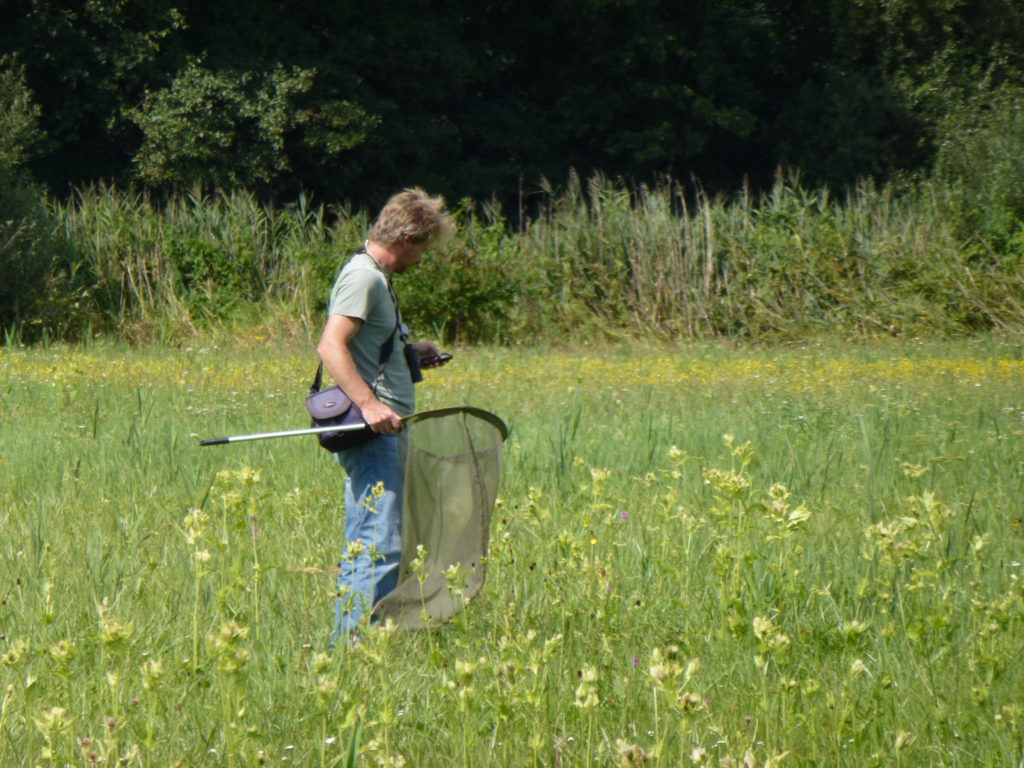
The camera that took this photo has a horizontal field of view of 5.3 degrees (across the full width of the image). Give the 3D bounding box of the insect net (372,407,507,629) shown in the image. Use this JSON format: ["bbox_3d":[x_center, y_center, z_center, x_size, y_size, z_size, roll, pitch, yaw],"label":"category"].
[{"bbox_3d":[-0.266,0.497,41.200,0.500,0.830,0.390,0,1,0],"label":"insect net"}]

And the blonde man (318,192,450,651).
[{"bbox_3d":[-0.478,0.156,41.500,0.510,1.770,0.530,0,1,0],"label":"blonde man"}]

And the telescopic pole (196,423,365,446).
[{"bbox_3d":[-0.799,0.182,41.200,0.726,0.022,0.022,-6,1,0],"label":"telescopic pole"}]

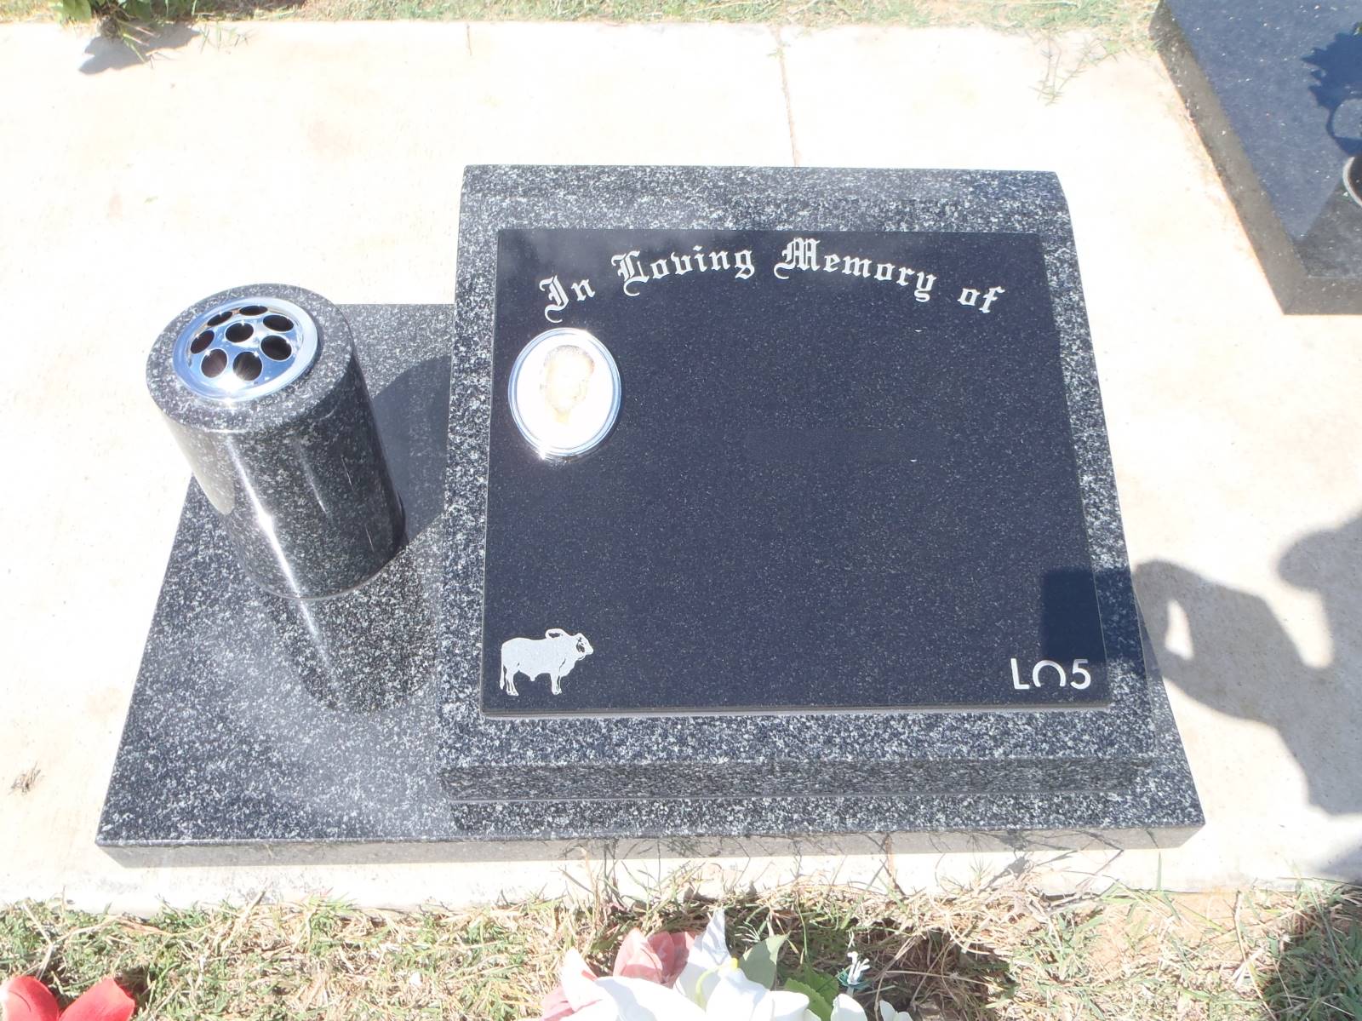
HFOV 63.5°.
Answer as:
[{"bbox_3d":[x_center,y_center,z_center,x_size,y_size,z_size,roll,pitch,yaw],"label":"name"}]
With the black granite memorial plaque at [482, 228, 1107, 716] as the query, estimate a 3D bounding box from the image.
[{"bbox_3d":[0.084,-0.043,0.906,0.474,0.025,0.415,0,71,-3],"label":"black granite memorial plaque"}]

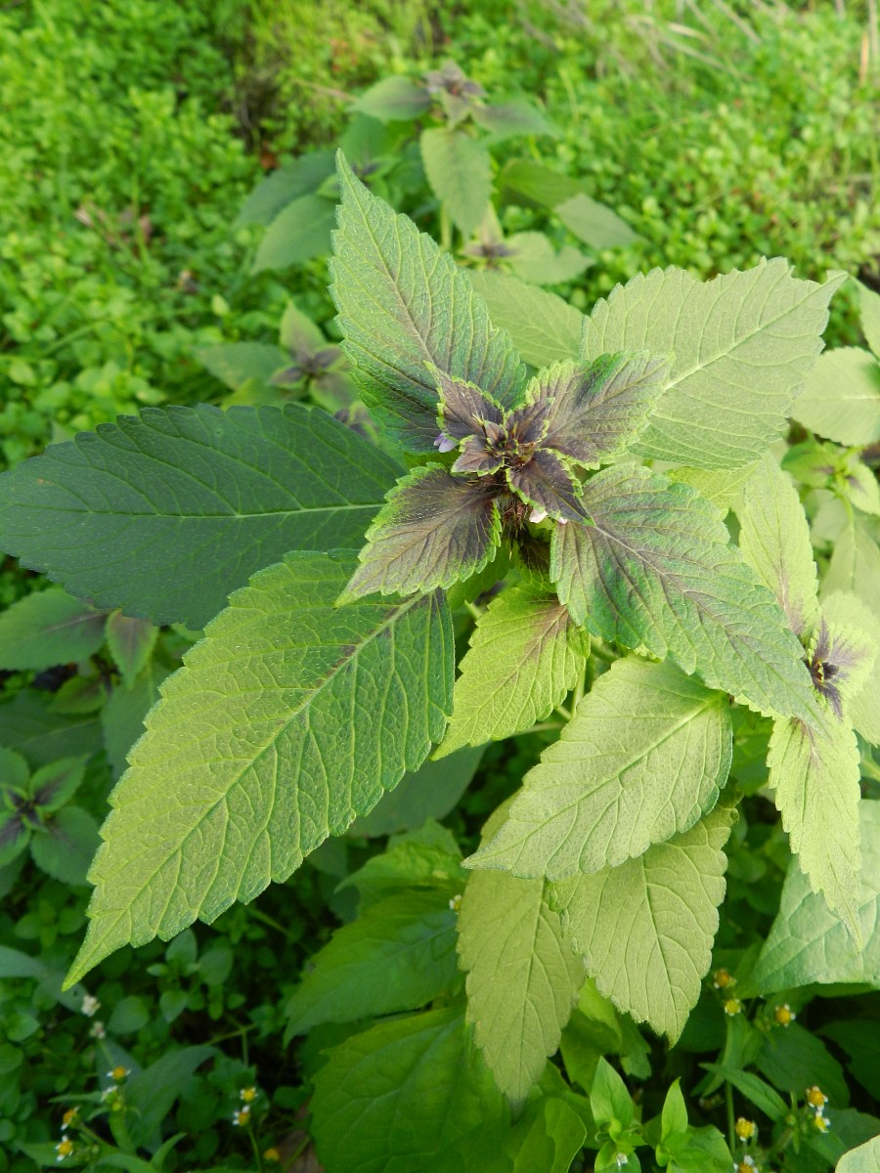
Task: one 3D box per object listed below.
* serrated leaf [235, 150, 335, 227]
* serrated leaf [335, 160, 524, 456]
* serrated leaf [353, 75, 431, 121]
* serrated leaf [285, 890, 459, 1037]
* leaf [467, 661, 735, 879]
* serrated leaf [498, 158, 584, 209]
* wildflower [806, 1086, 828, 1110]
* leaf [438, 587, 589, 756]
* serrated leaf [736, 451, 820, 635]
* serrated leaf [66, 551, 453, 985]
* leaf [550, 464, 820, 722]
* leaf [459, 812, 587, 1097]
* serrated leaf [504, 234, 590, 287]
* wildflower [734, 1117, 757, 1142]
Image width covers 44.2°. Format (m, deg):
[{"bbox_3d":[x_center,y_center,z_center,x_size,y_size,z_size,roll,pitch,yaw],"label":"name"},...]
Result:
[{"bbox_3d":[-0.088,-0.233,0.650,0.083,0.012,0.040,-32,52,-14],"label":"serrated leaf"},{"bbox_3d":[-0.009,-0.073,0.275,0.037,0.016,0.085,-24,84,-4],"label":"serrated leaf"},{"bbox_3d":[-0.033,-0.341,0.755,0.063,0.014,0.038,-13,75,-9],"label":"serrated leaf"},{"bbox_3d":[-0.016,0.129,0.365,0.081,0.014,0.045,-27,64,-14],"label":"serrated leaf"},{"bbox_3d":[0.045,0.053,0.302,0.091,0.014,0.049,-31,69,-13],"label":"leaf"},{"bbox_3d":[0.057,-0.225,0.610,0.052,0.010,0.027,20,75,8],"label":"serrated leaf"},{"bbox_3d":[0.111,0.151,0.320,0.007,0.005,0.007,-4,53,5],"label":"wildflower"},{"bbox_3d":[0.018,0.024,0.287,0.036,0.010,0.058,39,74,16],"label":"leaf"},{"bbox_3d":[0.107,-0.013,0.341,0.024,0.010,0.064,-7,69,10],"label":"serrated leaf"},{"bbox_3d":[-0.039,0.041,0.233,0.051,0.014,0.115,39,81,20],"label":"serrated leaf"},{"bbox_3d":[0.060,0.005,0.266,0.084,0.014,0.048,42,83,5],"label":"leaf"},{"bbox_3d":[0.022,0.096,0.292,0.034,0.011,0.082,6,83,7],"label":"leaf"},{"bbox_3d":[0.060,-0.185,0.615,0.049,0.010,0.035,9,51,12],"label":"serrated leaf"},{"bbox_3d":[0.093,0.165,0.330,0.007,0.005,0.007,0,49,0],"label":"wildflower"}]

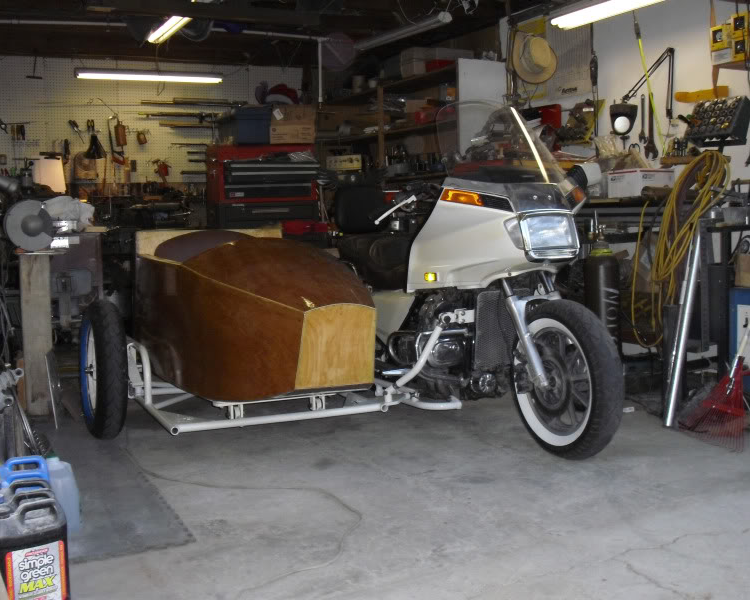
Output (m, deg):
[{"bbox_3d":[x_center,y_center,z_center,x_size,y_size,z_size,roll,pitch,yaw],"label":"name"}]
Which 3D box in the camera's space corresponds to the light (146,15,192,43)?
[{"bbox_3d":[-1.110,-1.588,4.964,0.120,0.090,1.200,-4,6,-26],"label":"light"}]

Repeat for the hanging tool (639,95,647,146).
[{"bbox_3d":[1.623,-1.085,5.308,0.022,0.307,0.052,-4,6,-28],"label":"hanging tool"}]

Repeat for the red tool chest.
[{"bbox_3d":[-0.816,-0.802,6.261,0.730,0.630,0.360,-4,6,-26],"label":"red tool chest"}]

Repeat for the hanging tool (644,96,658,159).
[{"bbox_3d":[1.651,-1.034,5.262,0.027,0.370,0.092,-4,6,-28],"label":"hanging tool"}]

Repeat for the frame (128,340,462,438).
[{"bbox_3d":[-0.492,0.322,4.347,1.220,0.300,1.420,-4,6,-26],"label":"frame"}]

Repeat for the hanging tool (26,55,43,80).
[{"bbox_3d":[-2.720,-1.857,7.016,0.135,0.205,0.030,-4,6,-28],"label":"hanging tool"}]

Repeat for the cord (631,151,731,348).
[{"bbox_3d":[1.518,-0.250,4.350,0.240,0.970,0.450,-4,6,-26],"label":"cord"}]

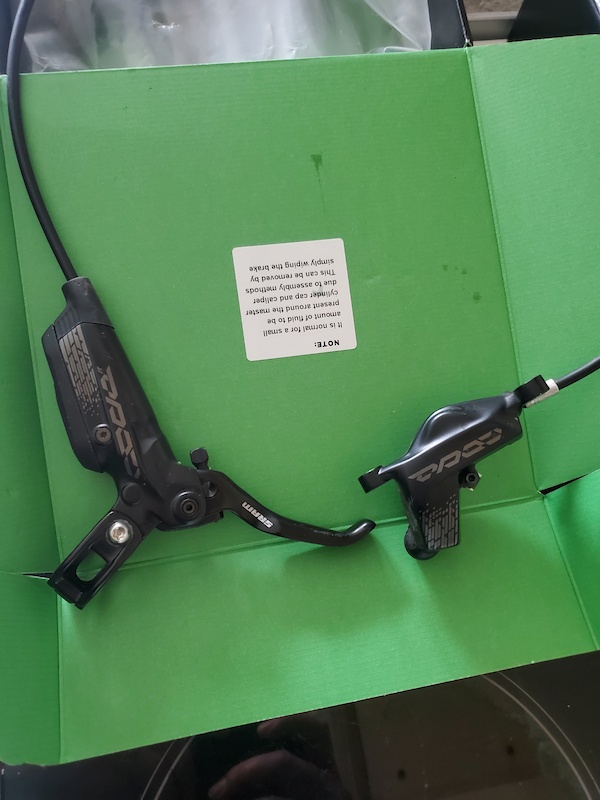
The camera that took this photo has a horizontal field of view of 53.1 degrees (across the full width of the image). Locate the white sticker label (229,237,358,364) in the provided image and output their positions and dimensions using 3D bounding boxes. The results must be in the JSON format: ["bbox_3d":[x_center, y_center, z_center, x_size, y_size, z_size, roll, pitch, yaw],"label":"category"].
[{"bbox_3d":[-0.002,-0.045,0.269,0.051,0.001,0.051,-7,87,-7],"label":"white sticker label"}]

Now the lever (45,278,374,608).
[{"bbox_3d":[-0.059,0.037,0.238,0.159,0.035,0.104,39,83,-3],"label":"lever"}]

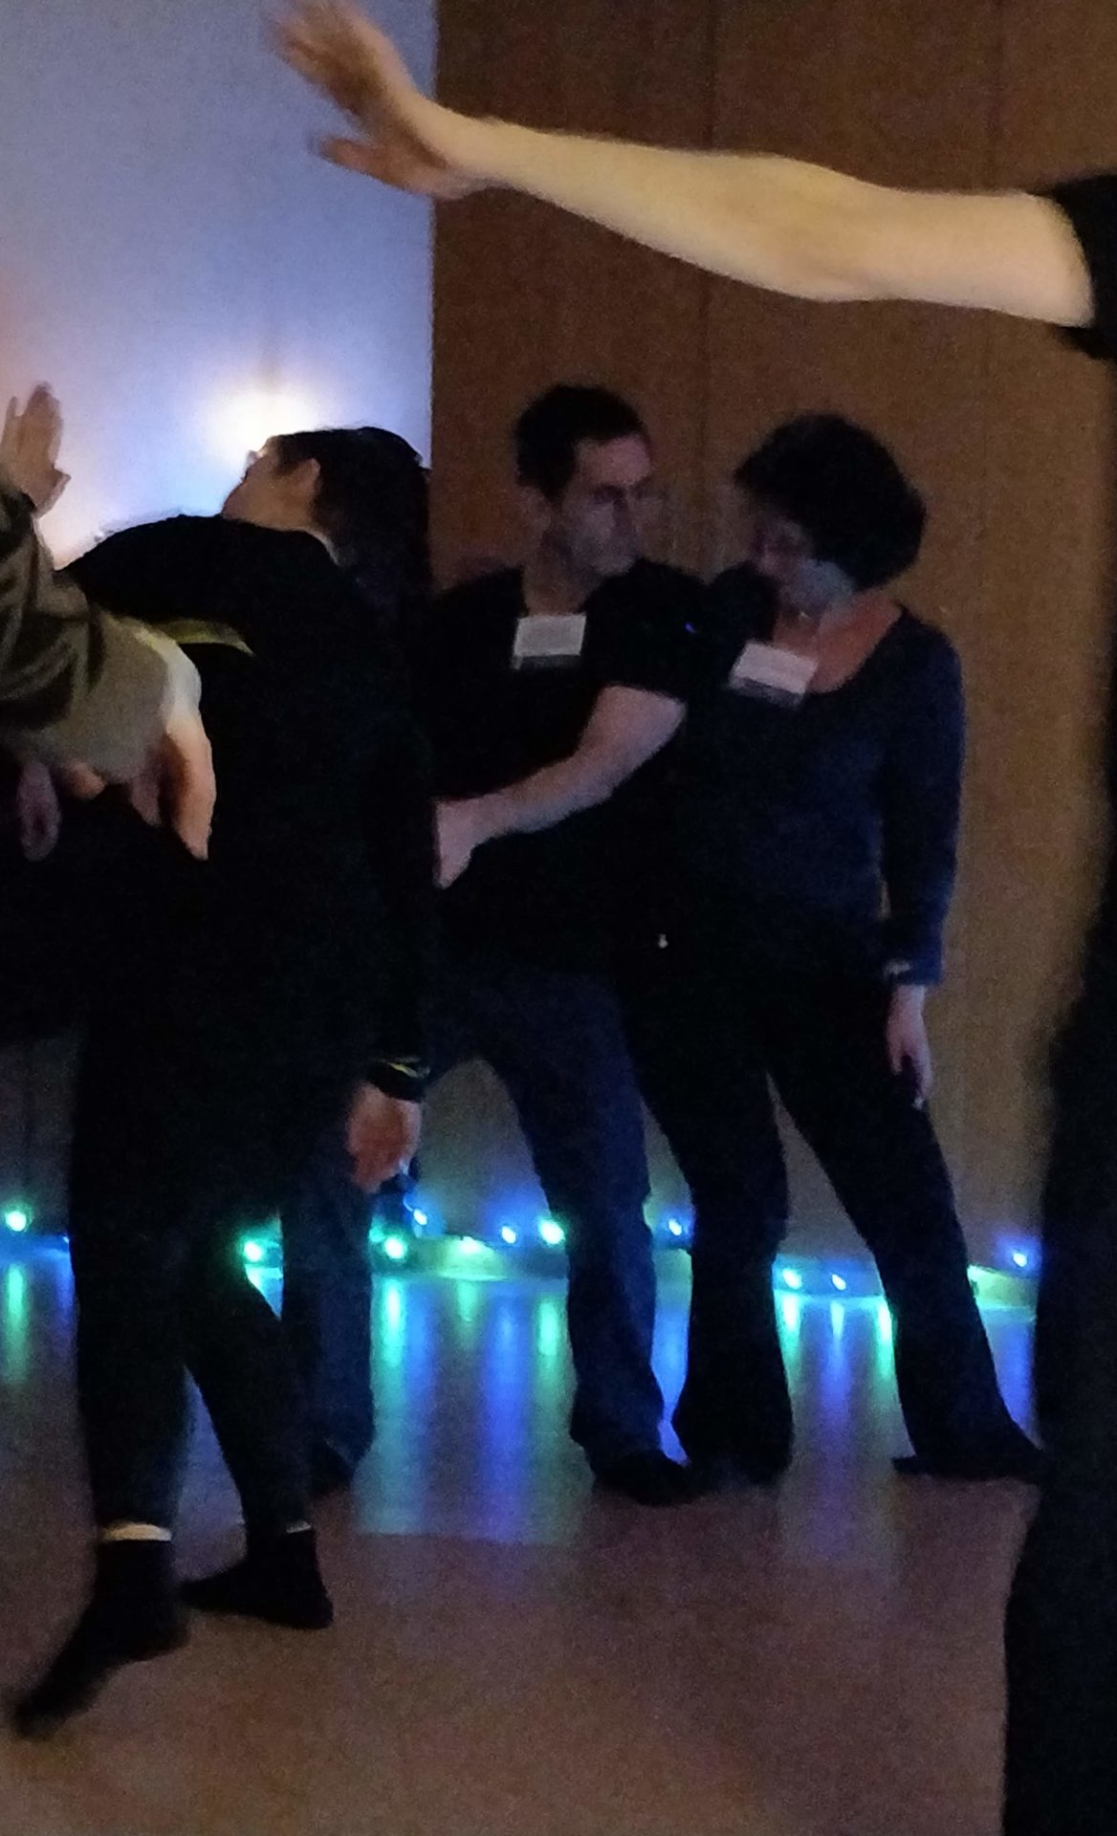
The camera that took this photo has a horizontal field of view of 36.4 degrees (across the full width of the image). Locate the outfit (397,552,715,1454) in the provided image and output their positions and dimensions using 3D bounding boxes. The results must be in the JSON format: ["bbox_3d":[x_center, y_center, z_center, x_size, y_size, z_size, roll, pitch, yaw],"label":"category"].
[{"bbox_3d":[-0.062,0.148,2.550,0.580,1.360,0.420,1,3,12],"label":"outfit"}]

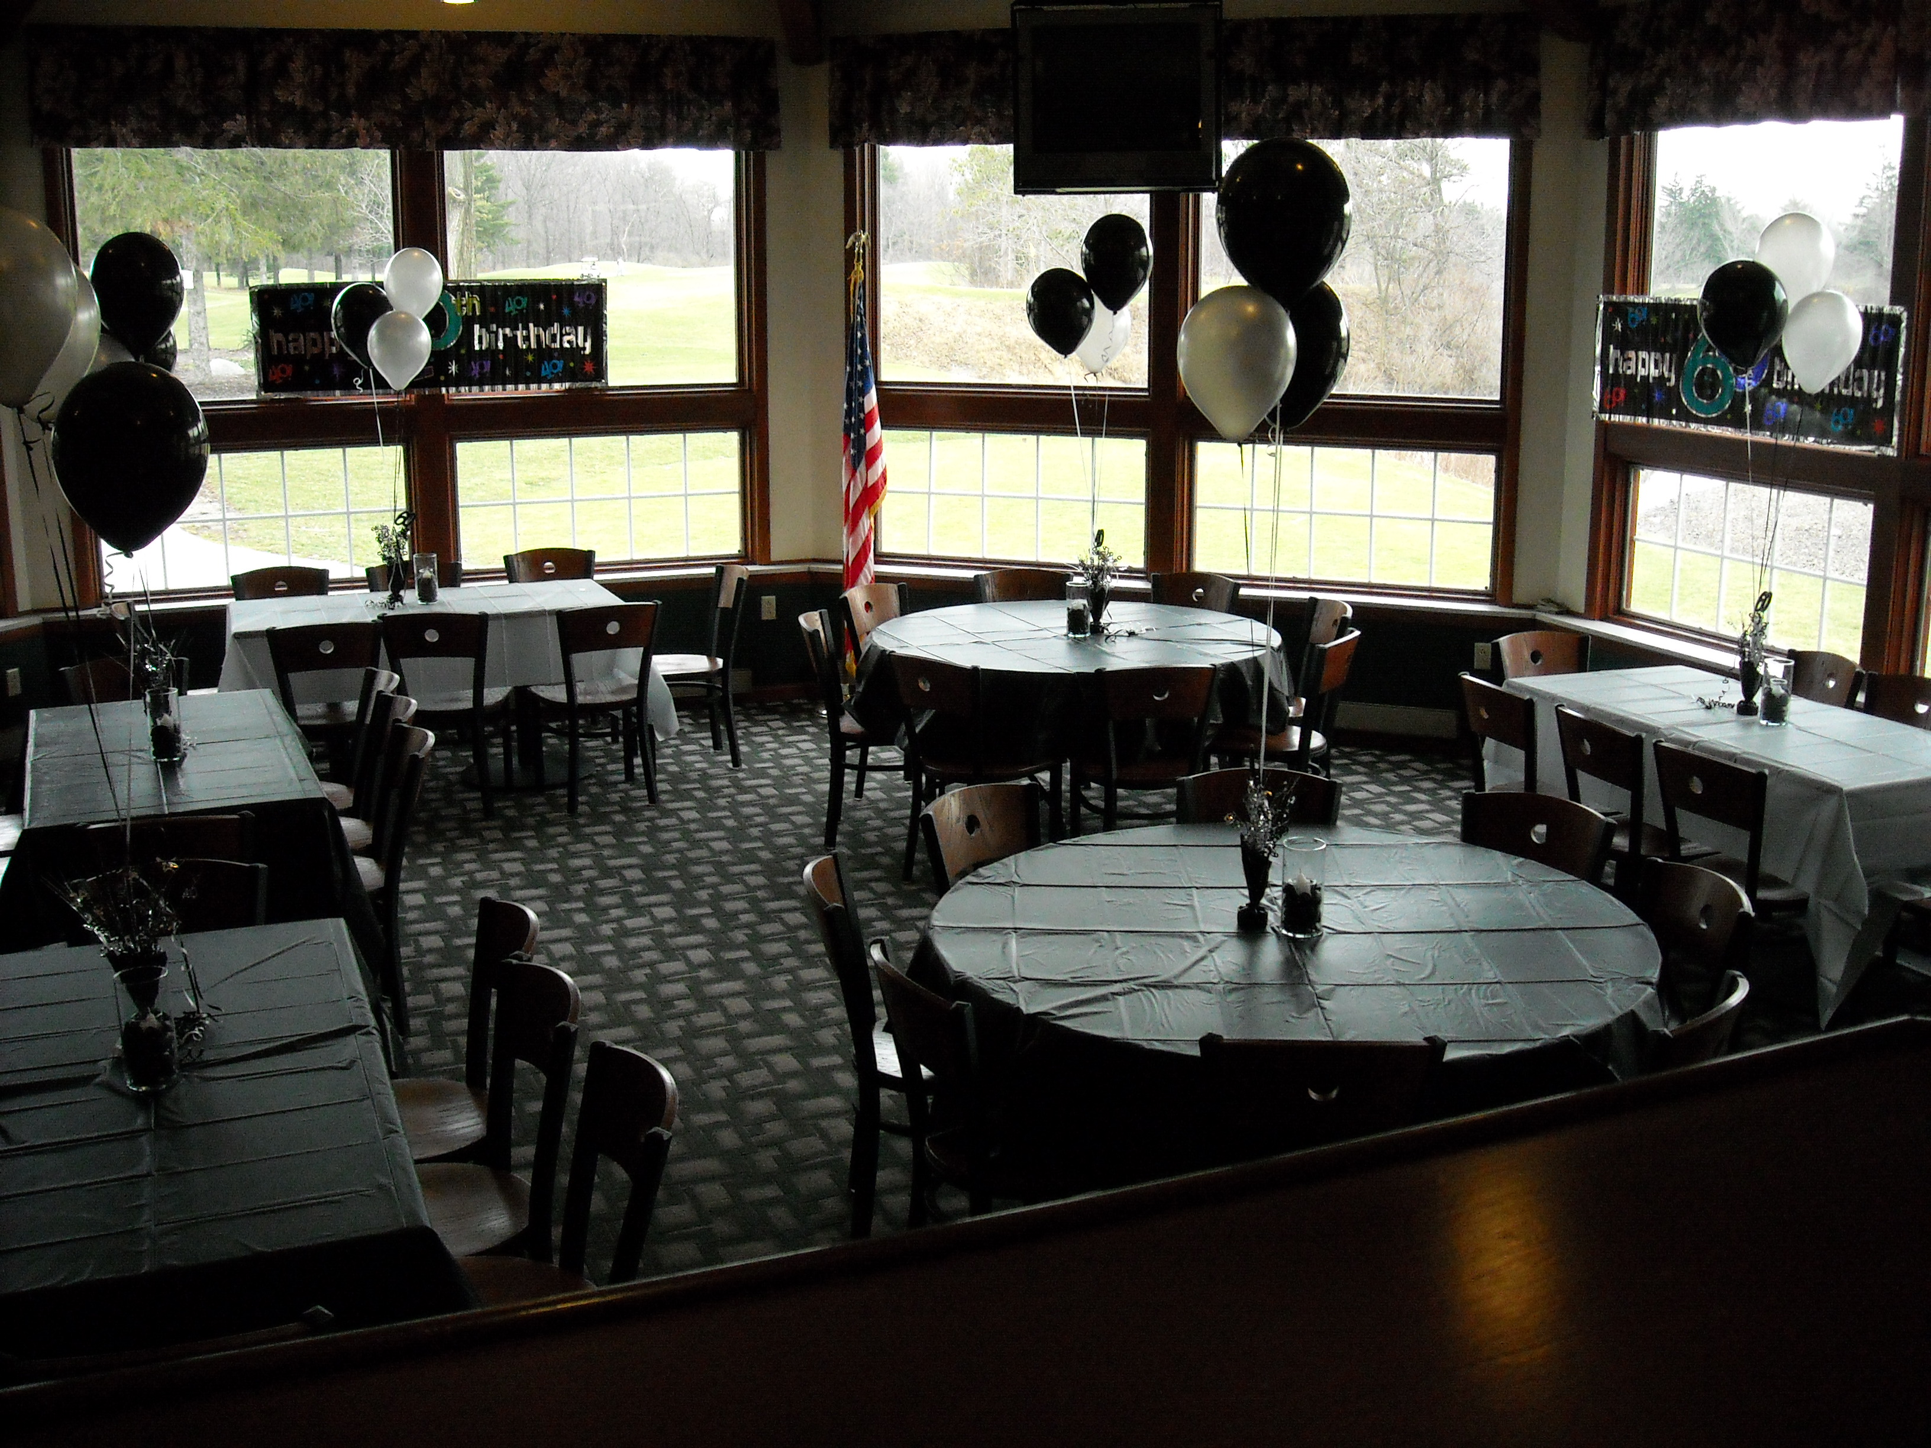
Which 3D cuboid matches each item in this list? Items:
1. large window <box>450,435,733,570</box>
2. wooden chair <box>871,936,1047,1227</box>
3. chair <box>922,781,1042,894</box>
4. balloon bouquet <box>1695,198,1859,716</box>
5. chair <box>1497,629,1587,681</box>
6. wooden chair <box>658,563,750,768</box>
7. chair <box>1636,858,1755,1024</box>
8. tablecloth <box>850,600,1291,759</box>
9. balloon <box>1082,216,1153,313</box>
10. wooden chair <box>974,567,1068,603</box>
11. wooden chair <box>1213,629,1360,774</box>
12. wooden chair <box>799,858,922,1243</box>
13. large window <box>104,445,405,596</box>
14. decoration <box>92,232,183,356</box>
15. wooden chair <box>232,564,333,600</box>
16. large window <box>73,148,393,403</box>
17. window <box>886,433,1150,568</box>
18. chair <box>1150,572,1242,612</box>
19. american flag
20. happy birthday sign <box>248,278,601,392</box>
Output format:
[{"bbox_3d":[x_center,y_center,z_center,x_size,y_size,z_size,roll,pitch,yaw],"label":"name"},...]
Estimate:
[{"bbox_3d":[-1.750,-1.084,9.436,1.372,0.615,0.089,-5,14,-21],"label":"large window"},{"bbox_3d":[0.094,0.844,3.900,0.490,0.830,0.430,-7,15,-27],"label":"wooden chair"},{"bbox_3d":[0.185,0.612,4.782,0.420,0.830,0.490,-12,17,-41],"label":"chair"},{"bbox_3d":[2.430,-0.778,5.932,0.530,1.580,0.450,6,14,22],"label":"balloon bouquet"},{"bbox_3d":[2.127,0.122,6.891,0.420,0.830,0.490,-4,14,-16],"label":"chair"},{"bbox_3d":[-1.204,-0.262,8.553,0.493,0.838,0.439,-5,14,-21],"label":"wooden chair"},{"bbox_3d":[1.403,0.766,4.330,0.490,0.830,0.430,-3,13,-14],"label":"chair"},{"bbox_3d":[0.417,-0.182,7.464,1.597,0.335,1.597,0,13,0],"label":"tablecloth"},{"bbox_3d":[0.549,-1.677,7.104,0.257,0.345,0.257,1,13,4],"label":"balloon"},{"bbox_3d":[0.260,-0.207,8.298,0.439,0.838,0.493,-1,13,-4],"label":"wooden chair"},{"bbox_3d":[1.154,0.054,7.236,0.520,0.840,0.440,6,14,26],"label":"wooden chair"},{"bbox_3d":[-0.072,0.727,4.284,0.490,0.830,0.420,1,13,4],"label":"wooden chair"},{"bbox_3d":[-3.224,-0.935,8.863,1.393,0.622,0.089,-5,14,-21],"label":"large window"},{"bbox_3d":[-2.326,-1.209,5.489,0.275,0.345,0.275,-6,14,-23],"label":"decoration"},{"bbox_3d":[-3.067,-0.256,8.865,0.430,0.830,0.490,-5,14,-23],"label":"wooden chair"},{"bbox_3d":[-3.290,-2.038,8.845,1.430,1.160,0.060,-5,14,-22],"label":"large window"},{"bbox_3d":[0.210,-1.078,9.312,1.367,0.614,0.070,5,14,22],"label":"window"},{"bbox_3d":[0.891,-0.199,8.456,0.430,0.830,0.490,9,15,33],"label":"chair"},{"bbox_3d":[-0.488,-1.211,9.305,0.220,2.049,0.200,-1,13,-3],"label":"american flag"},{"bbox_3d":[-2.461,-1.798,9.076,1.650,0.510,0.020,-5,14,-22],"label":"happy birthday sign"}]

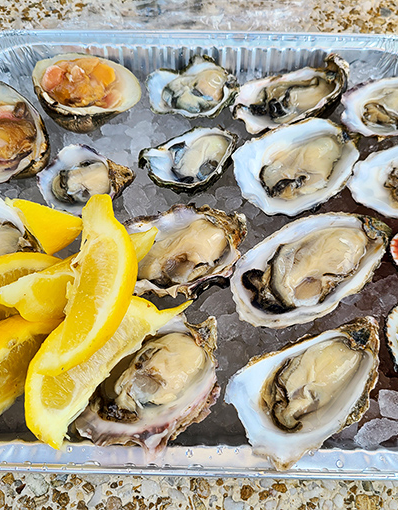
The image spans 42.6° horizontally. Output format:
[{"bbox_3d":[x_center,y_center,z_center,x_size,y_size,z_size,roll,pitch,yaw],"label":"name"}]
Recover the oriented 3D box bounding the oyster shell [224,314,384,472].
[{"bbox_3d":[0.044,0.062,0.226,0.081,0.025,0.048,-38,67,-19],"label":"oyster shell"}]

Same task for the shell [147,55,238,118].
[{"bbox_3d":[-0.004,-0.101,0.321,0.054,0.022,0.047,1,69,1],"label":"shell"}]

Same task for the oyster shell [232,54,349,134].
[{"bbox_3d":[0.055,-0.094,0.316,0.078,0.026,0.044,-21,67,-9],"label":"oyster shell"}]

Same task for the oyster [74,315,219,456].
[{"bbox_3d":[-0.021,0.059,0.227,0.077,0.027,0.046,-40,68,-20],"label":"oyster"}]

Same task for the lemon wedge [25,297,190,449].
[{"bbox_3d":[-0.041,0.043,0.221,0.036,0.034,0.084,37,67,19],"label":"lemon wedge"}]

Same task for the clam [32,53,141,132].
[{"bbox_3d":[-0.070,-0.101,0.323,0.075,0.029,0.052,19,57,13],"label":"clam"}]

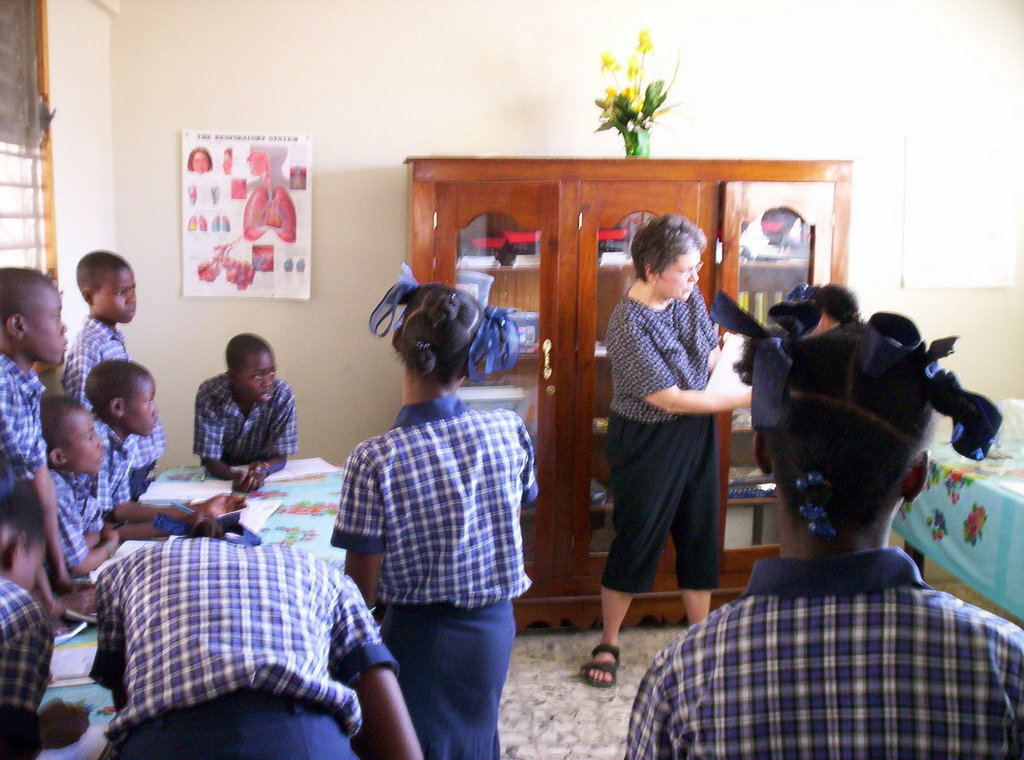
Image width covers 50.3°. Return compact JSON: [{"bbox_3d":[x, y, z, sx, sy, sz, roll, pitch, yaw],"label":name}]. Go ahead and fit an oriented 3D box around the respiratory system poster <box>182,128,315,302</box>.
[{"bbox_3d":[-1.028,-0.641,4.241,0.500,0.645,0.010,1,7,-8],"label":"respiratory system poster"}]

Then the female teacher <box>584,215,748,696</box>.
[{"bbox_3d":[0.529,0.236,3.784,0.500,1.600,0.520,8,10,43],"label":"female teacher"}]

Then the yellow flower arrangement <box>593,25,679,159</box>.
[{"bbox_3d":[0.483,-1.092,4.195,0.330,0.500,0.280,-1,8,-8],"label":"yellow flower arrangement"}]

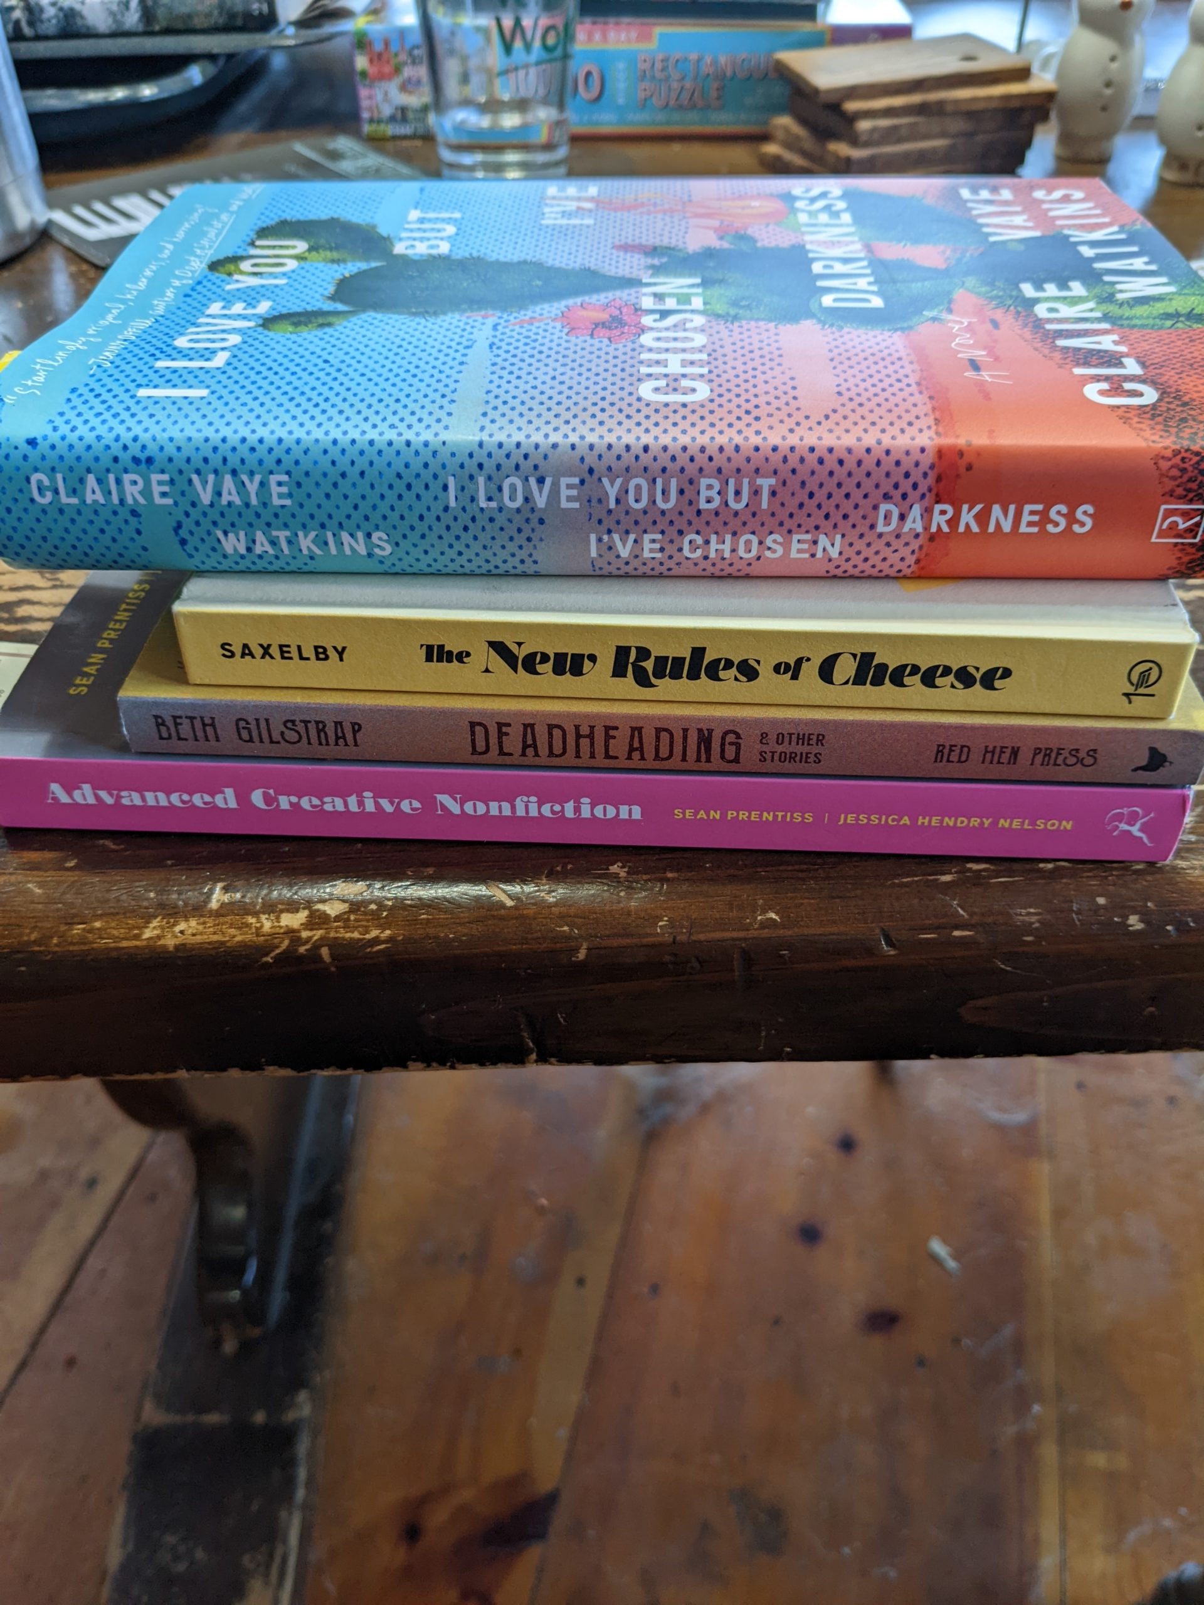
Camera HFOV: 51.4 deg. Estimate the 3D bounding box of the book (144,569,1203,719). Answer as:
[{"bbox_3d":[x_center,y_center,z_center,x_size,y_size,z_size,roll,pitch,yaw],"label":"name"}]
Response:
[{"bbox_3d":[0.017,-0.069,0.280,0.183,0.017,0.134,2,41,3],"label":"book"}]

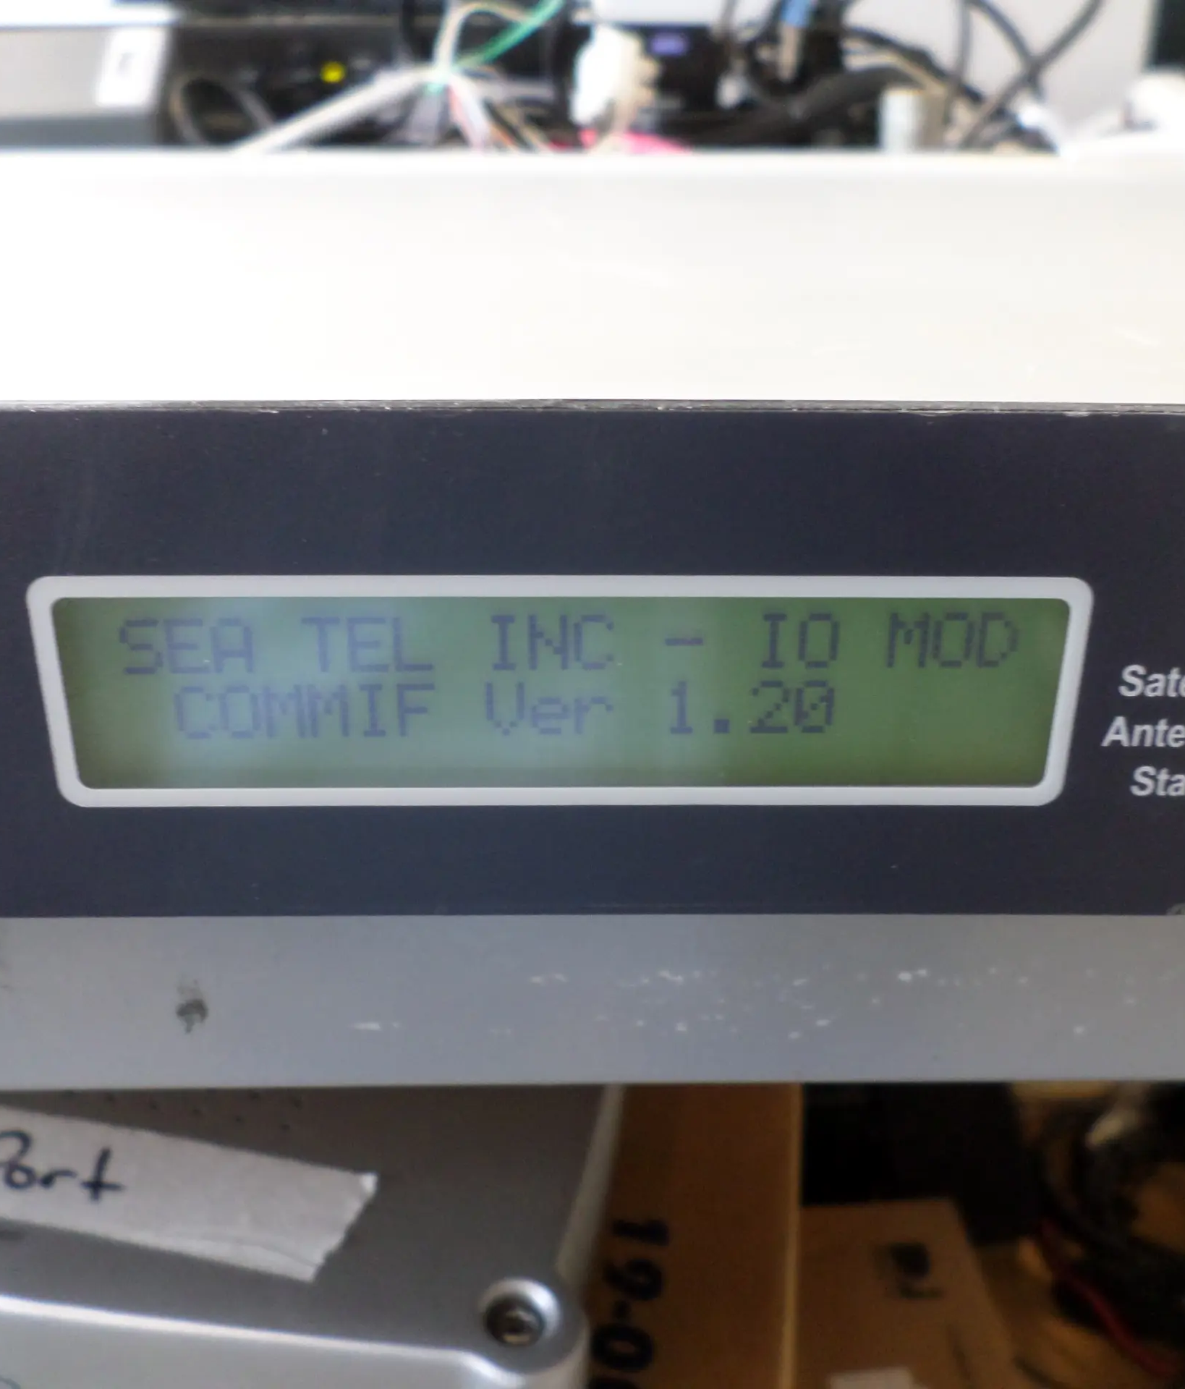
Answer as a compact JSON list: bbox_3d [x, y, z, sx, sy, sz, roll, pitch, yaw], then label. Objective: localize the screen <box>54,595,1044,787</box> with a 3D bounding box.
[{"bbox_3d":[-0.002,0.000,0.110,0.081,0.017,0.003,0,23,-1],"label":"screen"}]

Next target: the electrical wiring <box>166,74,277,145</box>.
[{"bbox_3d":[-0.155,-0.244,0.560,0.046,0.033,0.030,0,23,-1],"label":"electrical wiring"}]

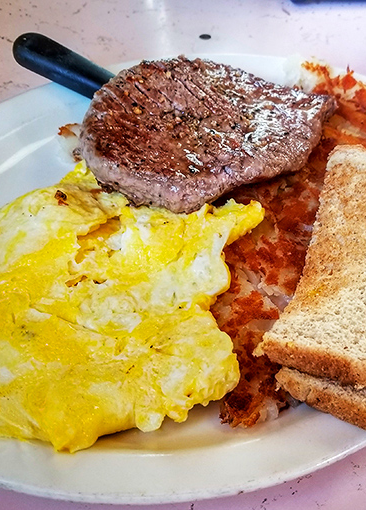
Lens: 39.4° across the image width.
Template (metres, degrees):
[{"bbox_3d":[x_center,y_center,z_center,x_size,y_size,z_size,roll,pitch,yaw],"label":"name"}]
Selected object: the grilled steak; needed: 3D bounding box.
[{"bbox_3d":[0.013,-0.066,0.274,0.128,0.022,0.096,0,56,2],"label":"grilled steak"}]

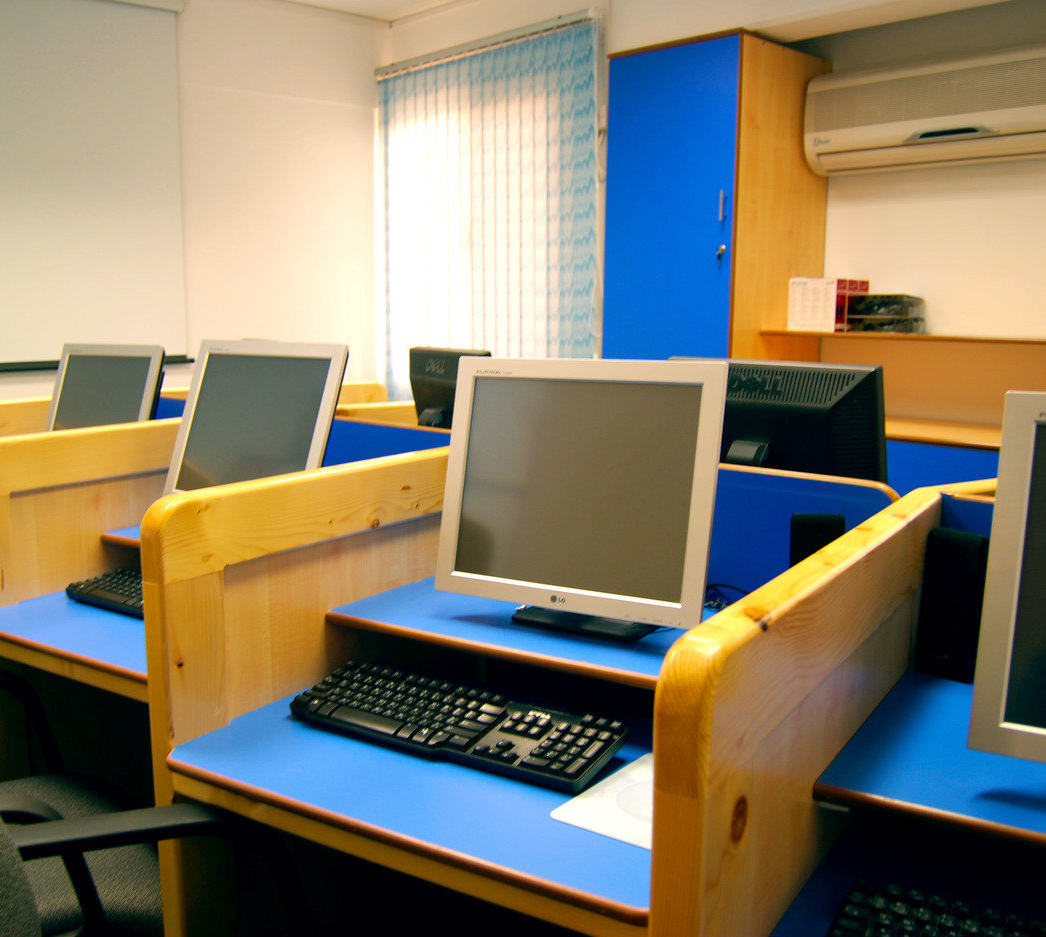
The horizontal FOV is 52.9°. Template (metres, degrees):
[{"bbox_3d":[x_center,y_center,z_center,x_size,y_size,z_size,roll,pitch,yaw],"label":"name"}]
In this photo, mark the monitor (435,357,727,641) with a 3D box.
[{"bbox_3d":[0.103,0.040,1.444,0.396,0.380,0.220,6,10,31],"label":"monitor"}]

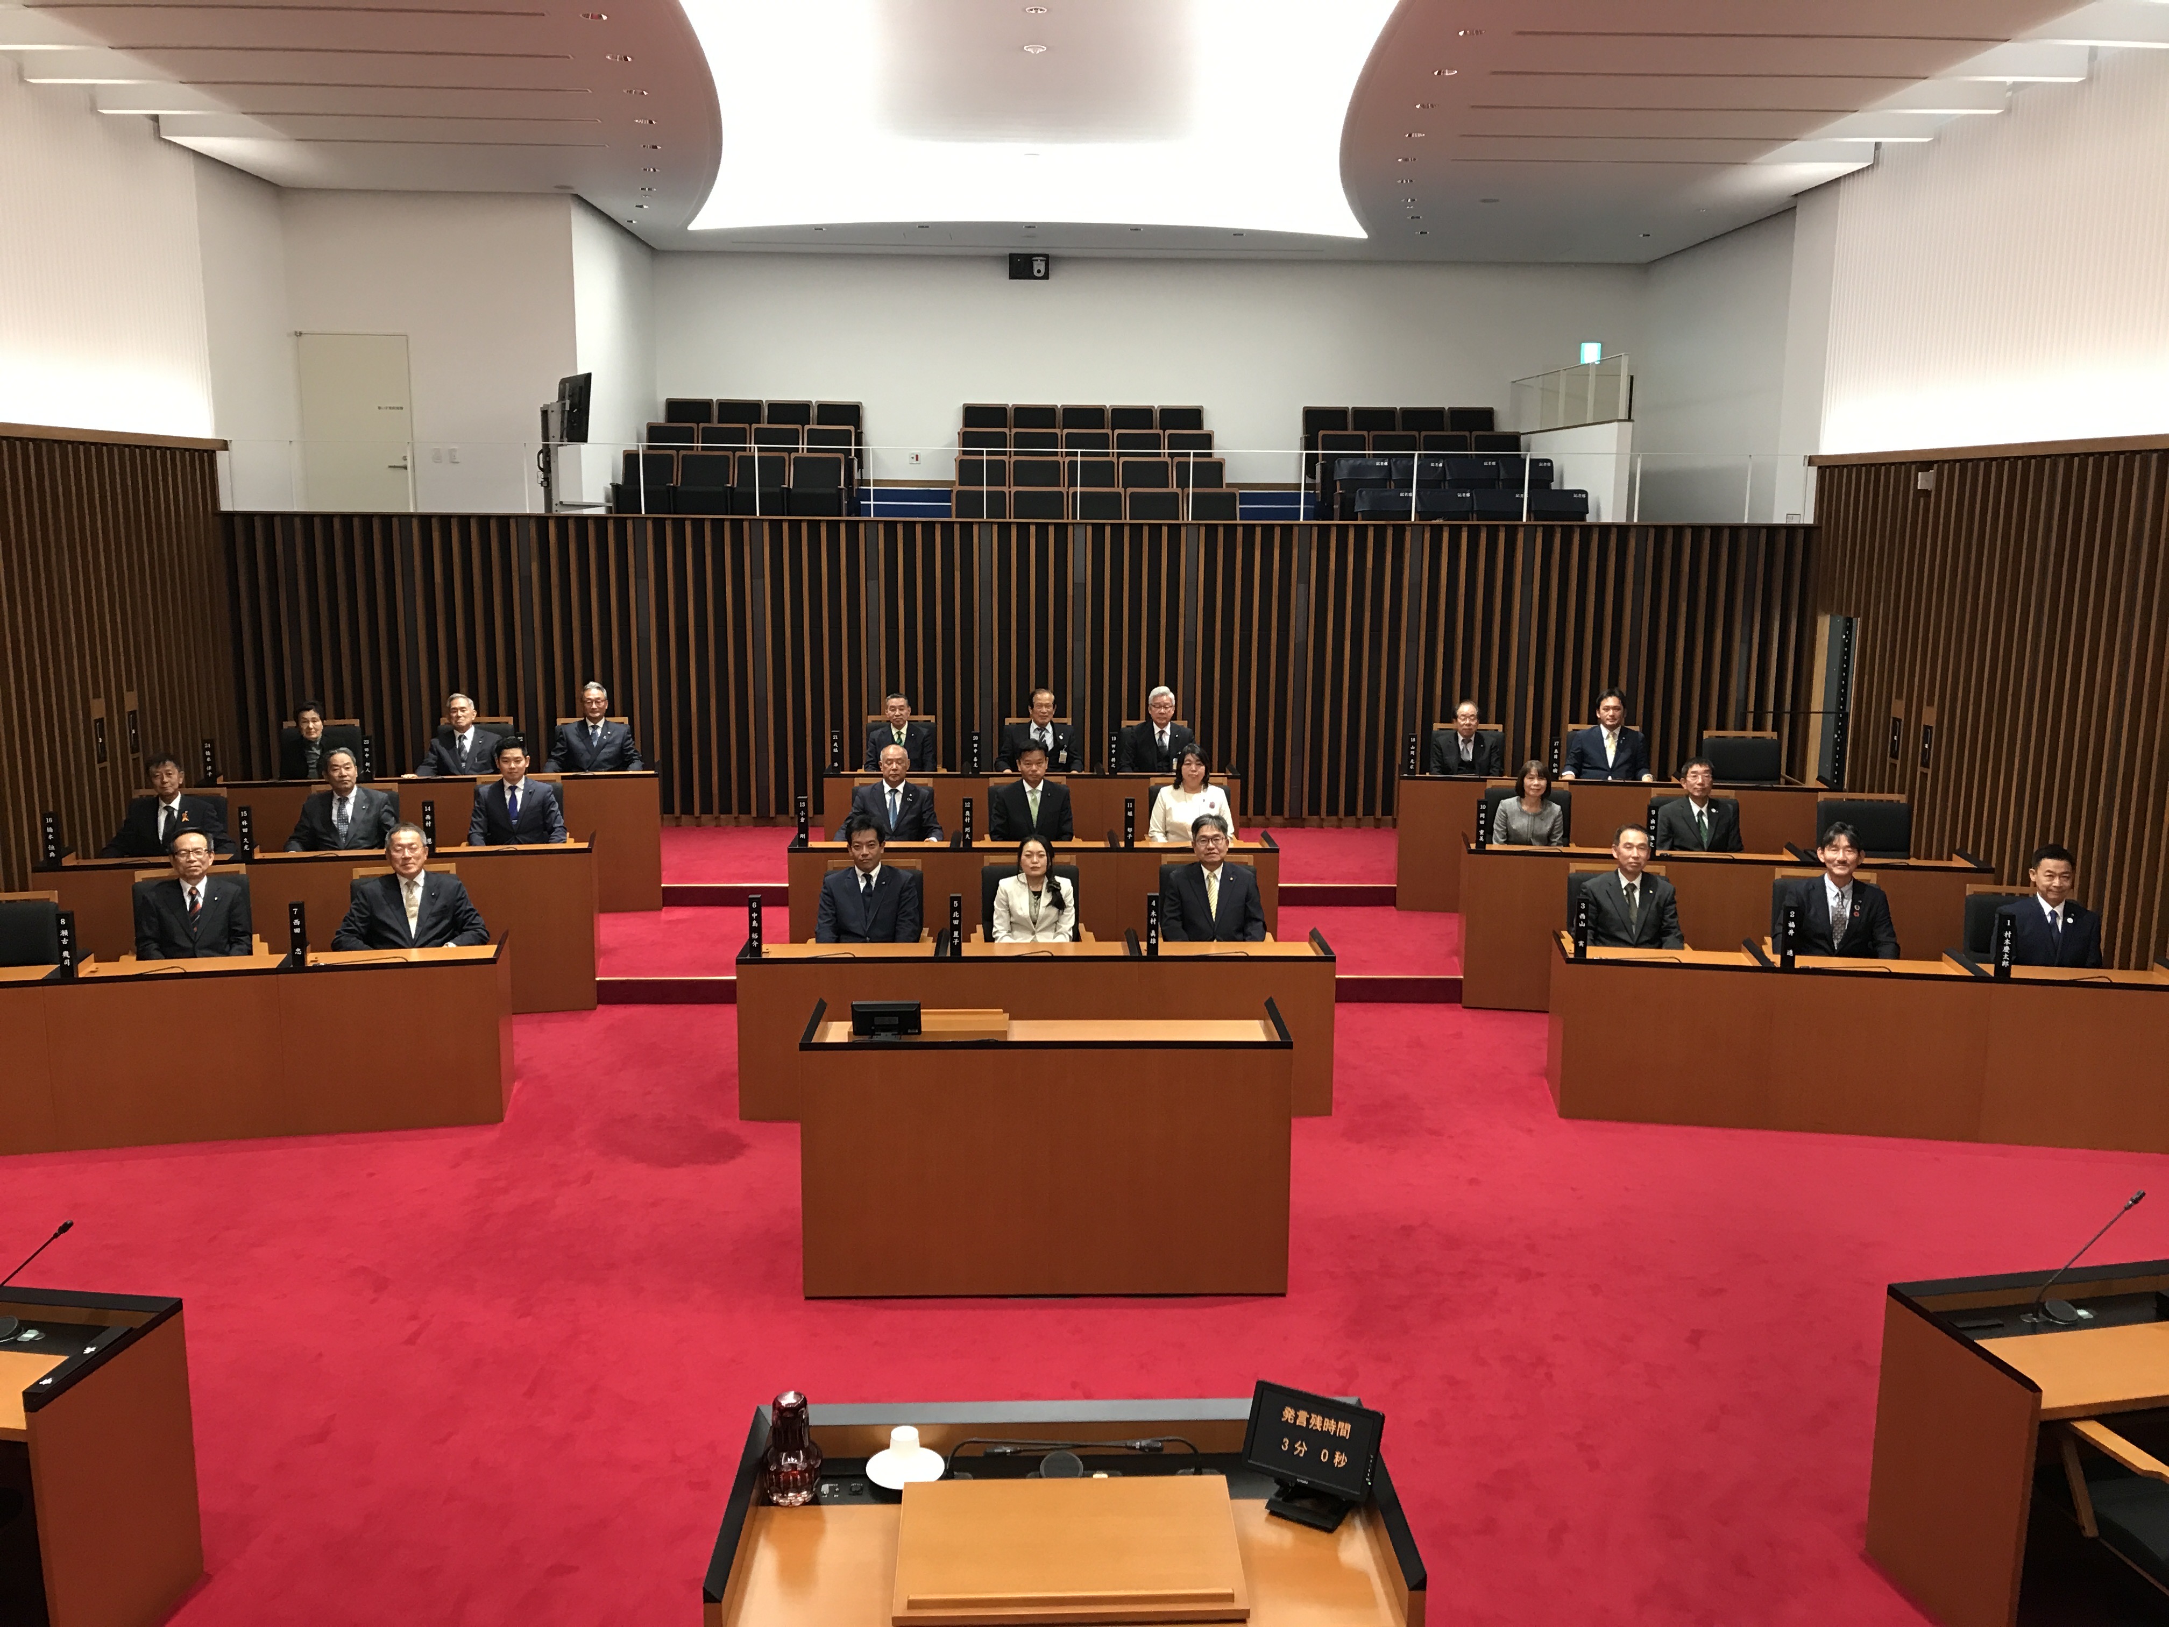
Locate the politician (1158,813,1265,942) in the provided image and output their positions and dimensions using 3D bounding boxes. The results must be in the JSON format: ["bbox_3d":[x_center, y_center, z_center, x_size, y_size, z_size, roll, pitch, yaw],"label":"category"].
[{"bbox_3d":[0.650,0.685,8.802,0.544,1.301,0.760,0,9,-2],"label":"politician"}]

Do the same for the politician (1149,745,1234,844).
[{"bbox_3d":[0.639,0.255,10.329,0.500,1.260,0.750,0,9,0],"label":"politician"}]

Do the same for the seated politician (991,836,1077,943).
[{"bbox_3d":[-0.253,0.758,8.882,0.459,1.214,0.796,0,10,-2],"label":"seated politician"}]

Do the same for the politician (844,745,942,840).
[{"bbox_3d":[-1.155,0.254,10.669,0.590,1.284,0.796,0,10,-2],"label":"politician"}]

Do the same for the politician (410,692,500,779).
[{"bbox_3d":[-4.280,-0.153,11.931,0.584,1.276,0.760,-2,9,-12],"label":"politician"}]

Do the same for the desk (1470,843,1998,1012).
[{"bbox_3d":[3.735,0.673,10.433,2.938,0.928,0.643,2,10,7],"label":"desk"}]

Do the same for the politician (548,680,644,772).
[{"bbox_3d":[-3.425,-0.236,12.331,0.648,1.345,0.796,-2,10,-13],"label":"politician"}]

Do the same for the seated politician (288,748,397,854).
[{"bbox_3d":[-4.339,0.287,10.262,0.614,1.299,0.796,-2,10,-17],"label":"seated politician"}]

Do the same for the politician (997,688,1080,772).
[{"bbox_3d":[-0.327,-0.220,12.564,0.586,1.290,0.796,0,10,-2],"label":"politician"}]

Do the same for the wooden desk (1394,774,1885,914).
[{"bbox_3d":[3.522,0.222,11.848,2.770,0.954,0.609,2,9,10],"label":"wooden desk"}]

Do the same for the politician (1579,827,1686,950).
[{"bbox_3d":[2.704,0.735,8.669,0.514,1.266,0.760,2,9,9],"label":"politician"}]

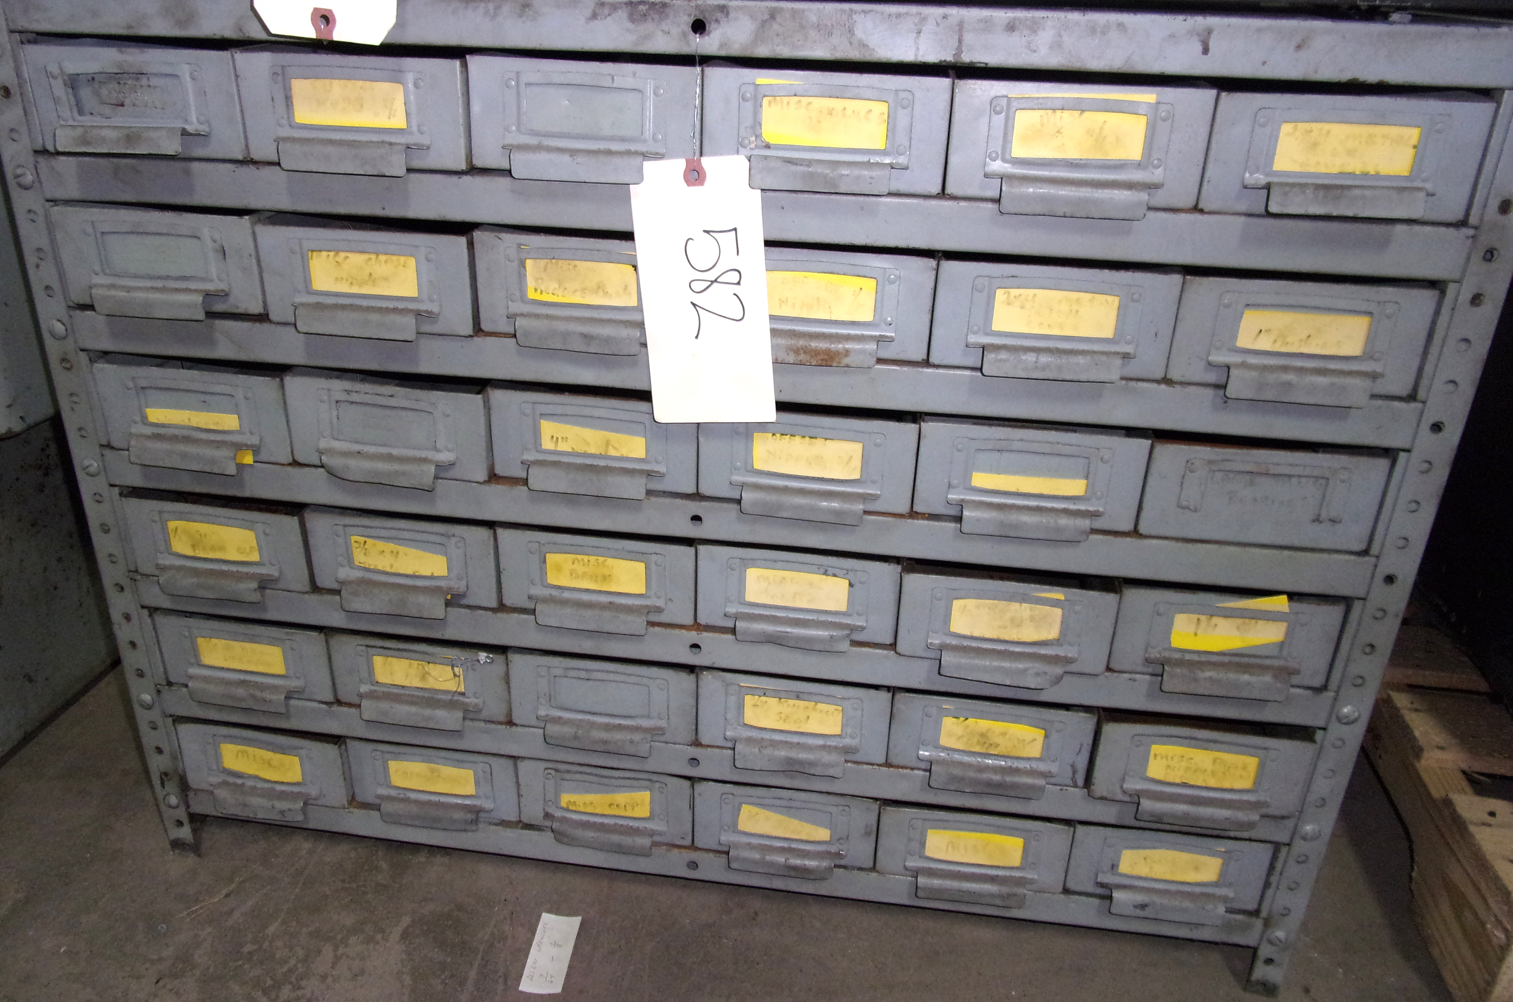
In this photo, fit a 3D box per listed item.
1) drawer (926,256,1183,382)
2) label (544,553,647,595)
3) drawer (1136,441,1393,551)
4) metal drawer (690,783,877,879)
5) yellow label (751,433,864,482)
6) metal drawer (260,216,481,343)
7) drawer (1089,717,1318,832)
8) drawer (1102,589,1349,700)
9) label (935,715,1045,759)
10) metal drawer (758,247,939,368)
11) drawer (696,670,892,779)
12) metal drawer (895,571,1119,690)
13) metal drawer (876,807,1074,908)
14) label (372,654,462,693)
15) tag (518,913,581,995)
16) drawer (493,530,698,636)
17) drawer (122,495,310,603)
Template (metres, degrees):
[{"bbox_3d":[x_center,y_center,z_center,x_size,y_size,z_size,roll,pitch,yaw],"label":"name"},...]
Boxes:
[{"bbox_3d":[0.196,-0.158,0.747,0.142,0.067,0.279,5,24,6],"label":"drawer"},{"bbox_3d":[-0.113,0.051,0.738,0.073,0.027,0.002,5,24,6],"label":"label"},{"bbox_3d":[0.334,-0.057,0.780,0.141,0.064,0.275,5,24,6],"label":"drawer"},{"bbox_3d":[0.039,0.200,0.923,0.142,0.068,0.290,5,24,6],"label":"metal drawer"},{"bbox_3d":[0.033,-0.028,0.683,0.071,0.025,0.002,5,24,6],"label":"yellow label"},{"bbox_3d":[-0.232,-0.193,0.795,0.140,0.066,0.309,5,24,6],"label":"metal drawer"},{"bbox_3d":[0.326,0.134,0.851,0.141,0.067,0.309,5,24,6],"label":"drawer"},{"bbox_3d":[0.328,0.037,0.818,0.141,0.069,0.309,5,24,6],"label":"drawer"},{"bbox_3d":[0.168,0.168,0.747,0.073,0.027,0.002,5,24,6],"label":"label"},{"bbox_3d":[0.058,-0.183,0.795,0.143,0.067,0.338,5,24,6],"label":"metal drawer"},{"bbox_3d":[0.043,0.112,0.878,0.142,0.067,0.279,5,24,6],"label":"drawer"},{"bbox_3d":[0.188,0.022,0.843,0.143,0.067,0.338,5,24,6],"label":"metal drawer"},{"bbox_3d":[0.181,0.215,0.908,0.141,0.065,0.290,5,24,6],"label":"metal drawer"},{"bbox_3d":[-0.259,0.134,0.804,0.073,0.026,0.002,5,24,6],"label":"label"},{"bbox_3d":[-0.160,0.351,0.818,0.032,0.003,0.075,3,24,2],"label":"tag"},{"bbox_3d":[-0.097,0.005,0.858,0.142,0.065,0.290,5,24,6],"label":"drawer"},{"bbox_3d":[-0.383,-0.016,0.892,0.140,0.065,0.290,5,24,6],"label":"drawer"}]

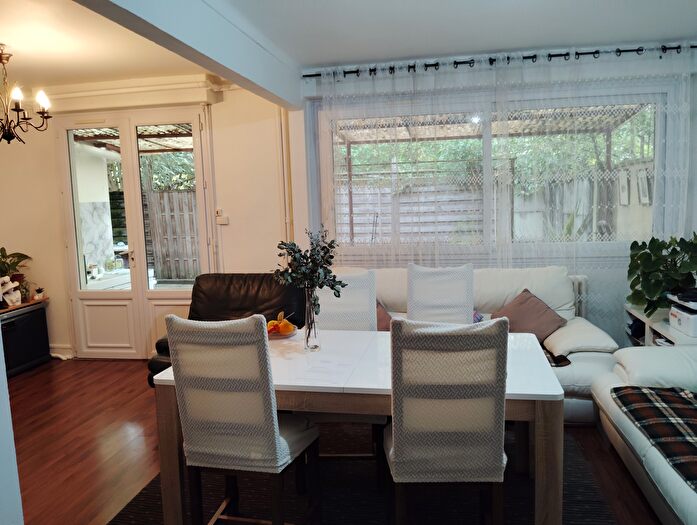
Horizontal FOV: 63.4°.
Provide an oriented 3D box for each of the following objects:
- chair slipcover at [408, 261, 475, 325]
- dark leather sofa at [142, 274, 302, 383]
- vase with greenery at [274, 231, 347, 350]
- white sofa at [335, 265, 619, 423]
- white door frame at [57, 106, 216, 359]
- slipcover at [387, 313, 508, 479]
[{"bbox_3d":[0.501,0.364,3.014,0.440,0.650,0.530,-1,7,7],"label":"chair slipcover"},{"bbox_3d":[-0.829,0.522,4.620,1.380,0.880,0.870,0,7,11],"label":"dark leather sofa"},{"bbox_3d":[-0.183,0.131,2.645,0.330,0.563,0.300,0,7,11],"label":"vase with greenery"},{"bbox_3d":[0.742,0.527,4.074,2.100,0.900,1.000,0,7,11],"label":"white sofa"},{"bbox_3d":[-1.936,-0.234,5.222,1.490,2.310,0.120,0,7,11],"label":"white door frame"},{"bbox_3d":[0.361,0.467,2.151,0.440,0.650,0.540,-1,7,4],"label":"slipcover"}]

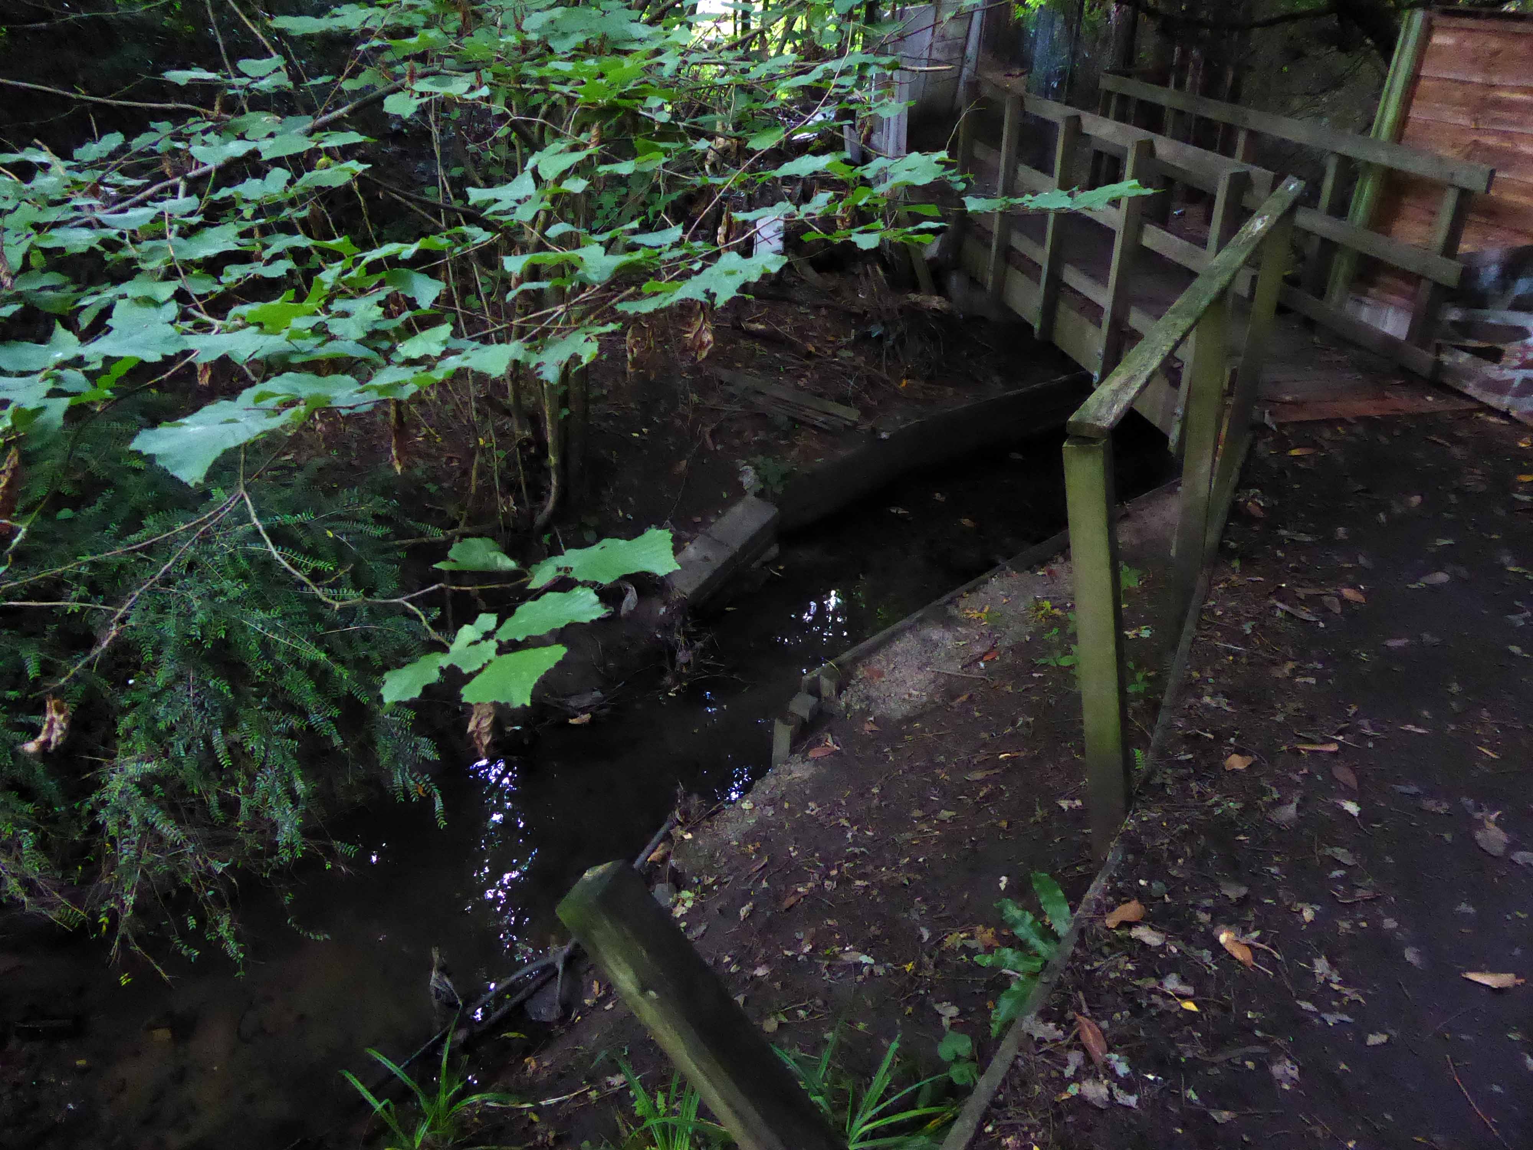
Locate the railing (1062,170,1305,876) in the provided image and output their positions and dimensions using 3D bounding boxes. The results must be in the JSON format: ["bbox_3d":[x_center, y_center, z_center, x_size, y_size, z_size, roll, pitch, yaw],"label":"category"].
[{"bbox_3d":[1.442,-0.471,3.567,0.170,1.060,2.960,11,32,28],"label":"railing"}]

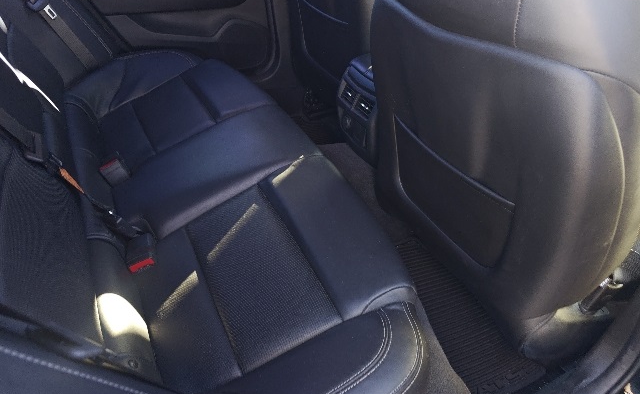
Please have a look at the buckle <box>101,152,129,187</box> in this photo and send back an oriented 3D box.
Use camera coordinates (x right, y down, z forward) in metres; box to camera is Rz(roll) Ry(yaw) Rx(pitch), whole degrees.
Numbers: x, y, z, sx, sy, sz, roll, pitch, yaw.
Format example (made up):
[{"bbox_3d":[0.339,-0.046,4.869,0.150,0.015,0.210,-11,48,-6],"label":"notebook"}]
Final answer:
[{"bbox_3d":[-0.494,-0.063,1.027,0.046,0.060,0.026,-30,41,-8],"label":"buckle"}]

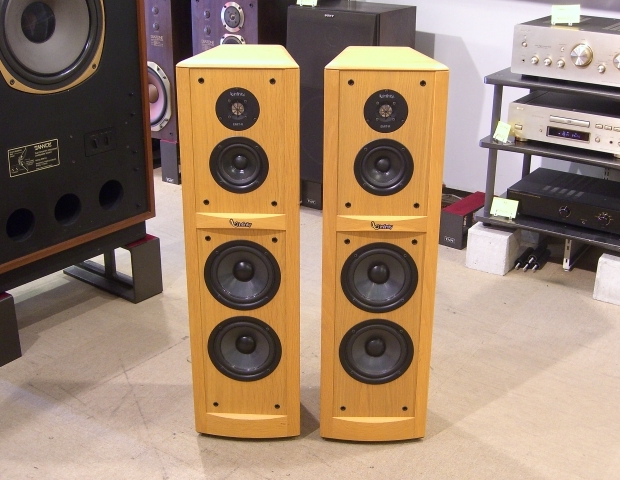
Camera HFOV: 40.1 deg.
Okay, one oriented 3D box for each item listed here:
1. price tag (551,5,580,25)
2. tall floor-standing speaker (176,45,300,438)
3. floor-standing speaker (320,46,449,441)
[{"bbox_3d":[0.883,-0.776,2.935,0.101,0.064,0.012,-4,10,-11],"label":"price tag"},{"bbox_3d":[-0.155,0.021,2.155,0.272,0.974,0.285,1,23,2],"label":"tall floor-standing speaker"},{"bbox_3d":[0.167,0.026,2.147,0.272,0.974,0.285,1,23,1],"label":"floor-standing speaker"}]

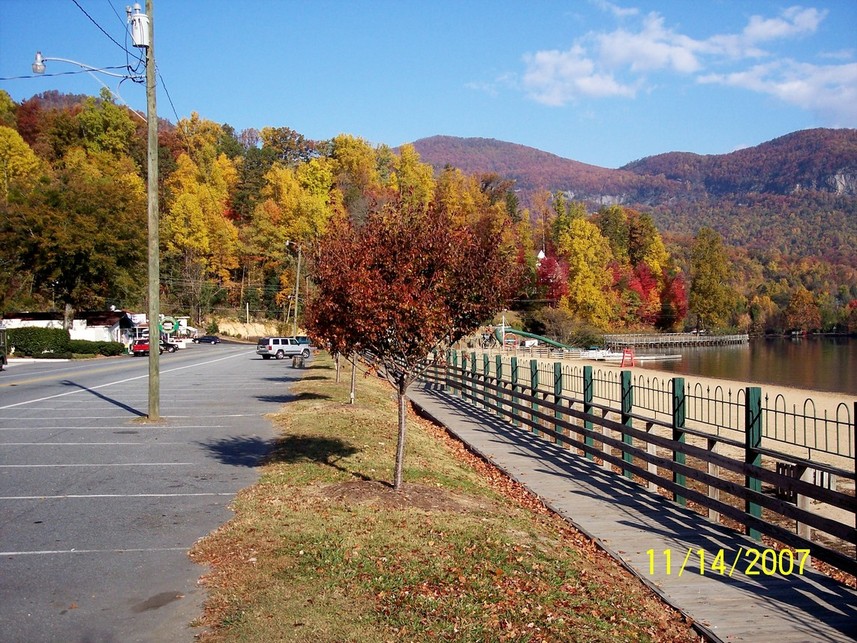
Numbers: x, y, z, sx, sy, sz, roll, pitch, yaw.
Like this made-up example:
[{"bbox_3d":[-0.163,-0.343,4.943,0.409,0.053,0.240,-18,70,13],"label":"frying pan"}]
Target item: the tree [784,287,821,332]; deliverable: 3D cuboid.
[{"bbox_3d":[176.214,-5.418,455.000,17.000,21.800,16.500,0,0,0],"label":"tree"}]

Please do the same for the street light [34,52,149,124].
[{"bbox_3d":[-7.450,-5.160,21.250,2.420,1.520,0.330,0,-1,-6],"label":"street light"}]

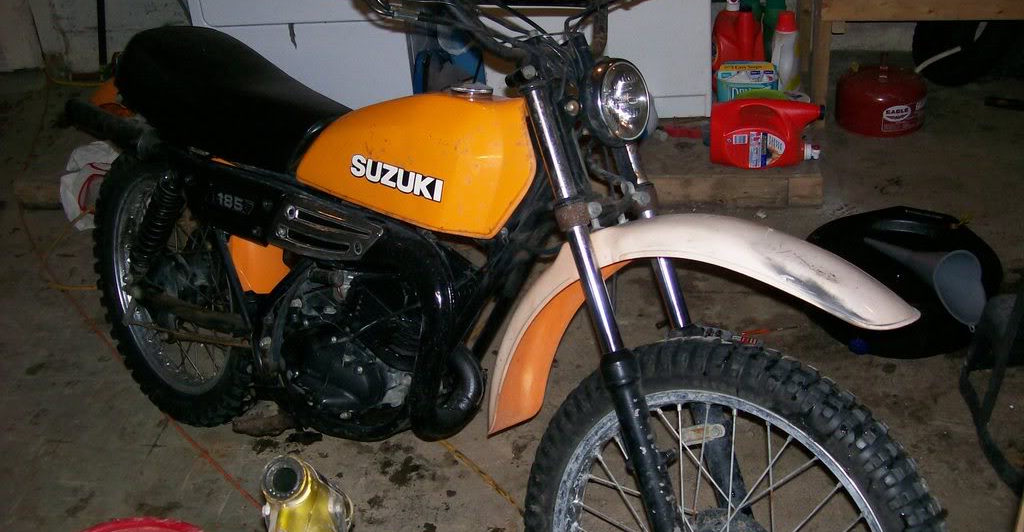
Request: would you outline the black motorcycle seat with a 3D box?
[{"bbox_3d":[-0.550,-0.329,2.129,0.640,0.190,0.245,22,22,36],"label":"black motorcycle seat"}]

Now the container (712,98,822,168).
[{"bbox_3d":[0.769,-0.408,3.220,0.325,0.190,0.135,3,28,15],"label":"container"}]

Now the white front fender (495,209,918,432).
[{"bbox_3d":[0.246,0.138,1.534,0.590,0.430,0.140,21,19,33],"label":"white front fender"}]

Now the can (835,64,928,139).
[{"bbox_3d":[1.239,-0.552,3.570,0.295,0.205,0.295,-4,27,2],"label":"can"}]

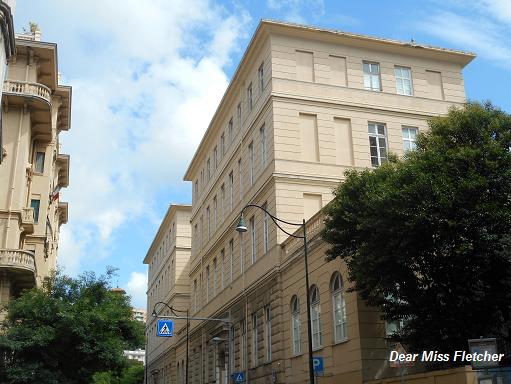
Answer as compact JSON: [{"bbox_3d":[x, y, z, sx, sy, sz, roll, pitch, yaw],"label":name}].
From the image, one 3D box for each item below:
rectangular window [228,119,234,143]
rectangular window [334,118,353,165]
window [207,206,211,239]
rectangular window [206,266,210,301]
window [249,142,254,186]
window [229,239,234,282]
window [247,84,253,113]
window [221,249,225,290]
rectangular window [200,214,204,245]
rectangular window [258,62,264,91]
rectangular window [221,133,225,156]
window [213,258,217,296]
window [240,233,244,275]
[{"bbox_3d":[-1.638,-4.339,47.346,0.220,1.992,1.104,5,-21,-15],"label":"rectangular window"},{"bbox_3d":[5.042,-2.887,37.362,1.073,2.905,0.200,5,-21,-15],"label":"rectangular window"},{"bbox_3d":[-3.477,2.411,49.798,0.250,2.793,0.980,5,-21,-15],"label":"window"},{"bbox_3d":[-3.942,7.908,55.331,0.200,3.096,1.224,5,-21,-15],"label":"rectangular window"},{"bbox_3d":[-0.132,-1.654,38.824,0.250,2.773,0.941,5,-21,-15],"label":"window"},{"bbox_3d":[-1.380,4.405,41.488,0.250,2.773,0.980,5,-21,-15],"label":"window"},{"bbox_3d":[-0.227,-5.971,41.914,0.200,1.979,0.999,5,-21,-15],"label":"window"},{"bbox_3d":[-2.410,6.038,50.233,0.200,3.078,1.170,5,-21,-15],"label":"window"},{"bbox_3d":[-4.394,3.529,54.891,0.220,2.952,1.104,5,-21,-15],"label":"rectangular window"},{"bbox_3d":[0.457,-6.808,39.683,0.200,1.961,0.999,5,-21,-15],"label":"rectangular window"},{"bbox_3d":[-2.331,-3.443,48.790,0.200,1.942,0.999,5,-21,-15],"label":"rectangular window"},{"bbox_3d":[-3.160,6.958,52.727,0.200,3.078,1.224,5,-21,-15],"label":"window"},{"bbox_3d":[-0.760,3.783,40.794,0.200,2.923,0.980,5,-21,-15],"label":"window"}]

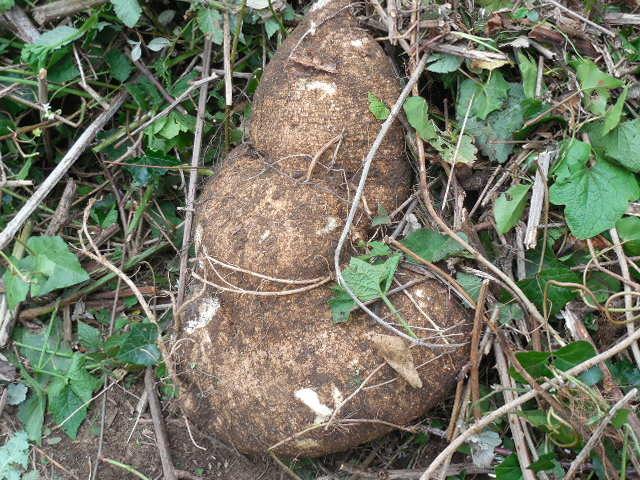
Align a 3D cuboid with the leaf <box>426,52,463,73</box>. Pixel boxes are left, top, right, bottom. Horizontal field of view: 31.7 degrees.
[{"bbox_3d":[0.128,-0.182,1.156,0.038,0.009,0.026,-3,53,-2],"label":"leaf"}]

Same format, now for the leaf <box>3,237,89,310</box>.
[{"bbox_3d":[-0.287,0.035,1.179,0.087,0.025,0.081,-6,65,-3],"label":"leaf"}]

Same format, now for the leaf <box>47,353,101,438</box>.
[{"bbox_3d":[-0.247,0.156,1.129,0.052,0.022,0.089,-7,66,-3],"label":"leaf"}]

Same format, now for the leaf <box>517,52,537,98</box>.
[{"bbox_3d":[0.244,-0.196,1.334,0.028,0.015,0.066,6,64,-23],"label":"leaf"}]

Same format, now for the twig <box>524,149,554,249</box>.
[{"bbox_3d":[0.243,-0.046,1.247,0.014,0.014,0.127,12,64,6],"label":"twig"}]

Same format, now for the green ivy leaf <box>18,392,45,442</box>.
[{"bbox_3d":[-0.288,0.177,1.127,0.026,0.015,0.055,-26,59,9],"label":"green ivy leaf"}]

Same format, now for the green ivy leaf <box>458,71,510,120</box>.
[{"bbox_3d":[0.192,-0.169,1.318,0.061,0.018,0.067,3,66,1],"label":"green ivy leaf"}]

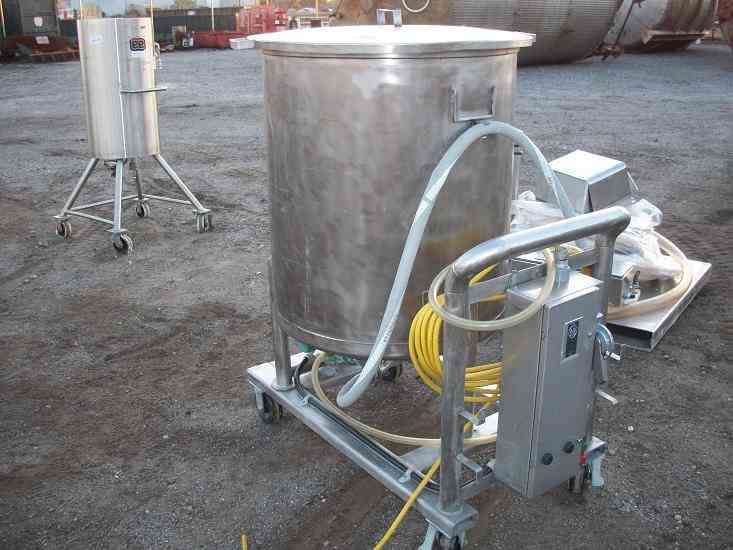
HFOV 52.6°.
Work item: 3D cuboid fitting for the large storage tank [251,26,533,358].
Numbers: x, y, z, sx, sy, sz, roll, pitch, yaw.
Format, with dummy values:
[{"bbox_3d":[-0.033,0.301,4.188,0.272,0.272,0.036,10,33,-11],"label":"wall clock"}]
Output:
[{"bbox_3d":[0.086,-0.349,2.672,0.970,1.030,0.970,0,19,0],"label":"large storage tank"}]

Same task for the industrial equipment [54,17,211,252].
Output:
[{"bbox_3d":[-1.892,-1.130,5.769,0.850,1.650,0.850,15,24,37],"label":"industrial equipment"}]

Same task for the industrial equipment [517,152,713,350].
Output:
[{"bbox_3d":[1.438,-0.268,4.464,1.000,0.820,1.350,12,23,33],"label":"industrial equipment"}]

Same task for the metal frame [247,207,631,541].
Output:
[{"bbox_3d":[0.201,0.224,2.694,0.730,1.040,1.378,-14,23,-34],"label":"metal frame"}]

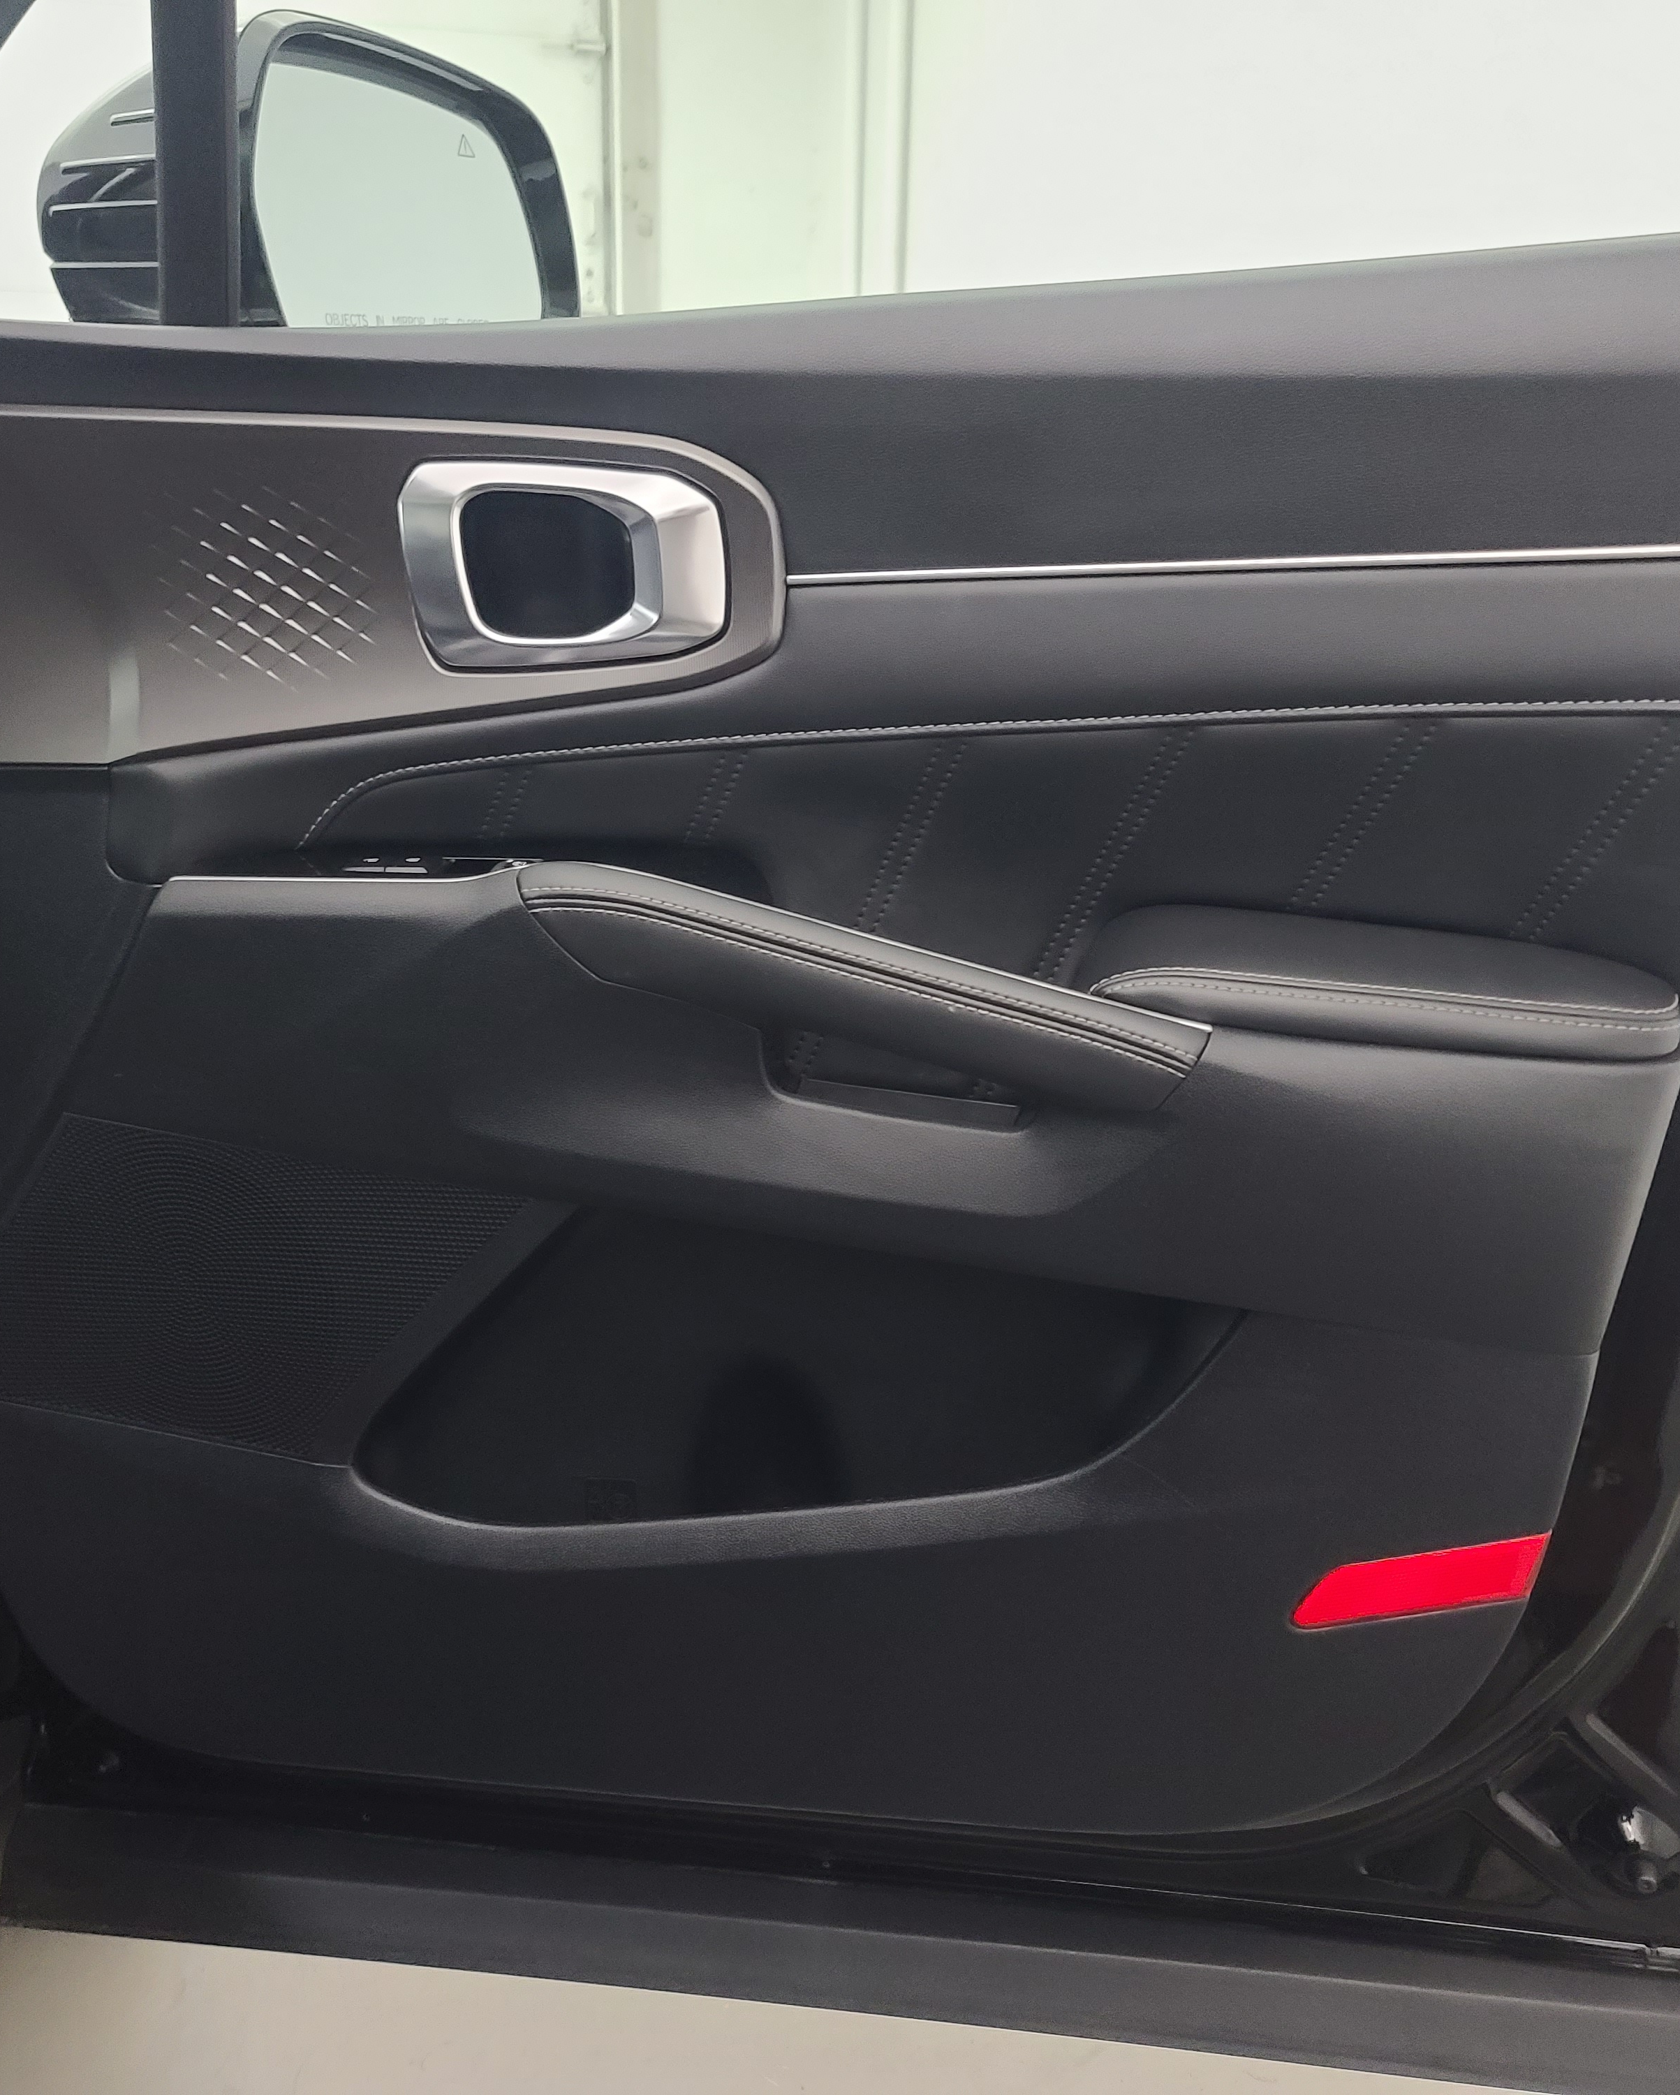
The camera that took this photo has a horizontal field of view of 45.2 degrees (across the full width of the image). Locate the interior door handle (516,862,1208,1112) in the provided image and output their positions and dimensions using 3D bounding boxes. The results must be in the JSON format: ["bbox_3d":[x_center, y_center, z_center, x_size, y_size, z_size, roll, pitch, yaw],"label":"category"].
[{"bbox_3d":[0.008,-0.033,0.824,0.282,0.054,0.058,14,20,5],"label":"interior door handle"}]

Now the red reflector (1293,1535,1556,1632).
[{"bbox_3d":[0.263,0.243,0.918,0.115,0.040,0.012,-9,16,12],"label":"red reflector"}]

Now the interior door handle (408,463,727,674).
[{"bbox_3d":[-0.115,-0.203,0.846,0.138,0.085,0.035,4,19,8],"label":"interior door handle"}]

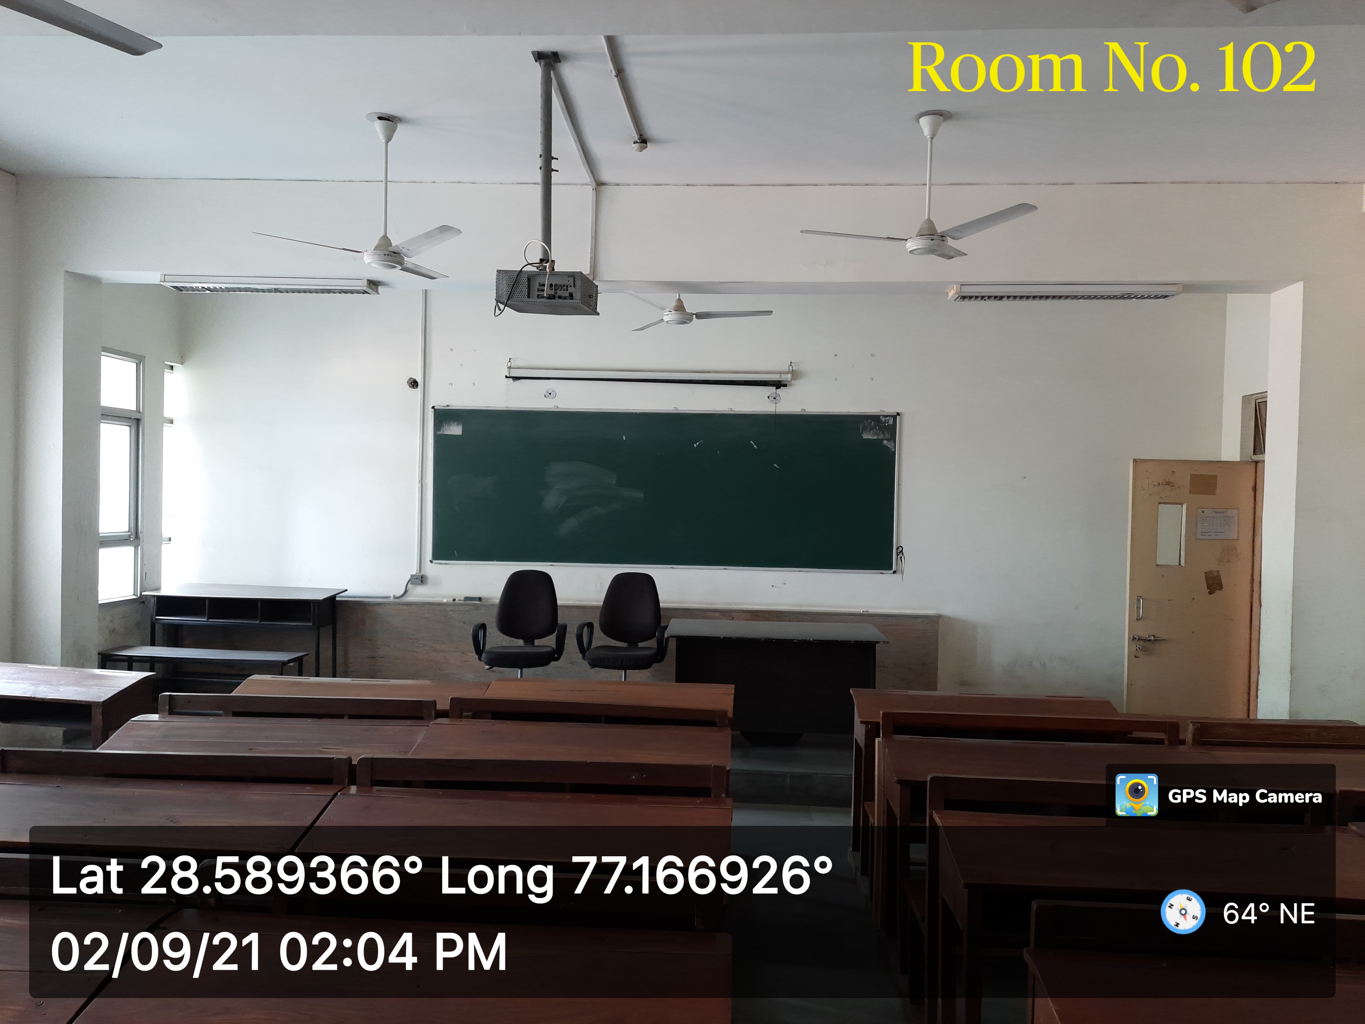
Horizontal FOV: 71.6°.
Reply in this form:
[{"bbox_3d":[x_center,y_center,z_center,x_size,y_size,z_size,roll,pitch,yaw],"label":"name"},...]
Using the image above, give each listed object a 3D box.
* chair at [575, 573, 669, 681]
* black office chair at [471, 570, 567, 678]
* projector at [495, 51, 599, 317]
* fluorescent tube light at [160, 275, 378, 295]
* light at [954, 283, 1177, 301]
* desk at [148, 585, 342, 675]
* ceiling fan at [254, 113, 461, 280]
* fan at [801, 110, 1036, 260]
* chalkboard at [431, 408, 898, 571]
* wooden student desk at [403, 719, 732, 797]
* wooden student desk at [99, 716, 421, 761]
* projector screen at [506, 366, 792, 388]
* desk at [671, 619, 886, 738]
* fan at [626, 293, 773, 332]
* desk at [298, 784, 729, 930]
[{"bbox_3d":[-0.415,0.935,6.641,0.650,0.990,0.640,1,1,3],"label":"chair"},{"bbox_3d":[-1.050,0.899,6.289,0.630,1.030,0.620,1,0,3],"label":"black office chair"},{"bbox_3d":[-0.563,-1.379,3.991,0.360,1.070,0.340,1,0,7],"label":"projector"},{"bbox_3d":[-2.518,-1.379,5.795,1.270,0.060,0.230,1,0,3],"label":"fluorescent tube light"},{"bbox_3d":[2.196,-1.260,5.466,1.250,0.065,0.200,1,1,3],"label":"light"},{"bbox_3d":[-3.196,0.971,6.931,1.300,0.785,0.460,1,1,3],"label":"desk"},{"bbox_3d":[-1.465,-1.574,4.652,1.170,0.730,1.170,1,0,3],"label":"ceiling fan"},{"bbox_3d":[1.076,-1.517,4.392,1.040,0.670,1.120,1,1,3],"label":"fan"},{"bbox_3d":[-0.161,-0.180,7.377,3.650,1.220,0.035,1,0,3],"label":"chalkboard"},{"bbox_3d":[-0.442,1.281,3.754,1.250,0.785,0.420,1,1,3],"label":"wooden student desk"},{"bbox_3d":[-1.555,1.209,3.499,1.120,0.790,0.400,1,0,3],"label":"wooden student desk"},{"bbox_3d":[-0.261,-1.034,7.265,2.210,0.125,0.100,1,1,3],"label":"projector screen"},{"bbox_3d":[0.573,1.102,6.020,1.319,0.700,0.850,1,0,3],"label":"desk"},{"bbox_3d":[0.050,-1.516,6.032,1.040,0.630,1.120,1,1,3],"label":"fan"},{"bbox_3d":[-0.455,1.256,2.755,1.200,0.780,0.370,1,1,3],"label":"desk"}]

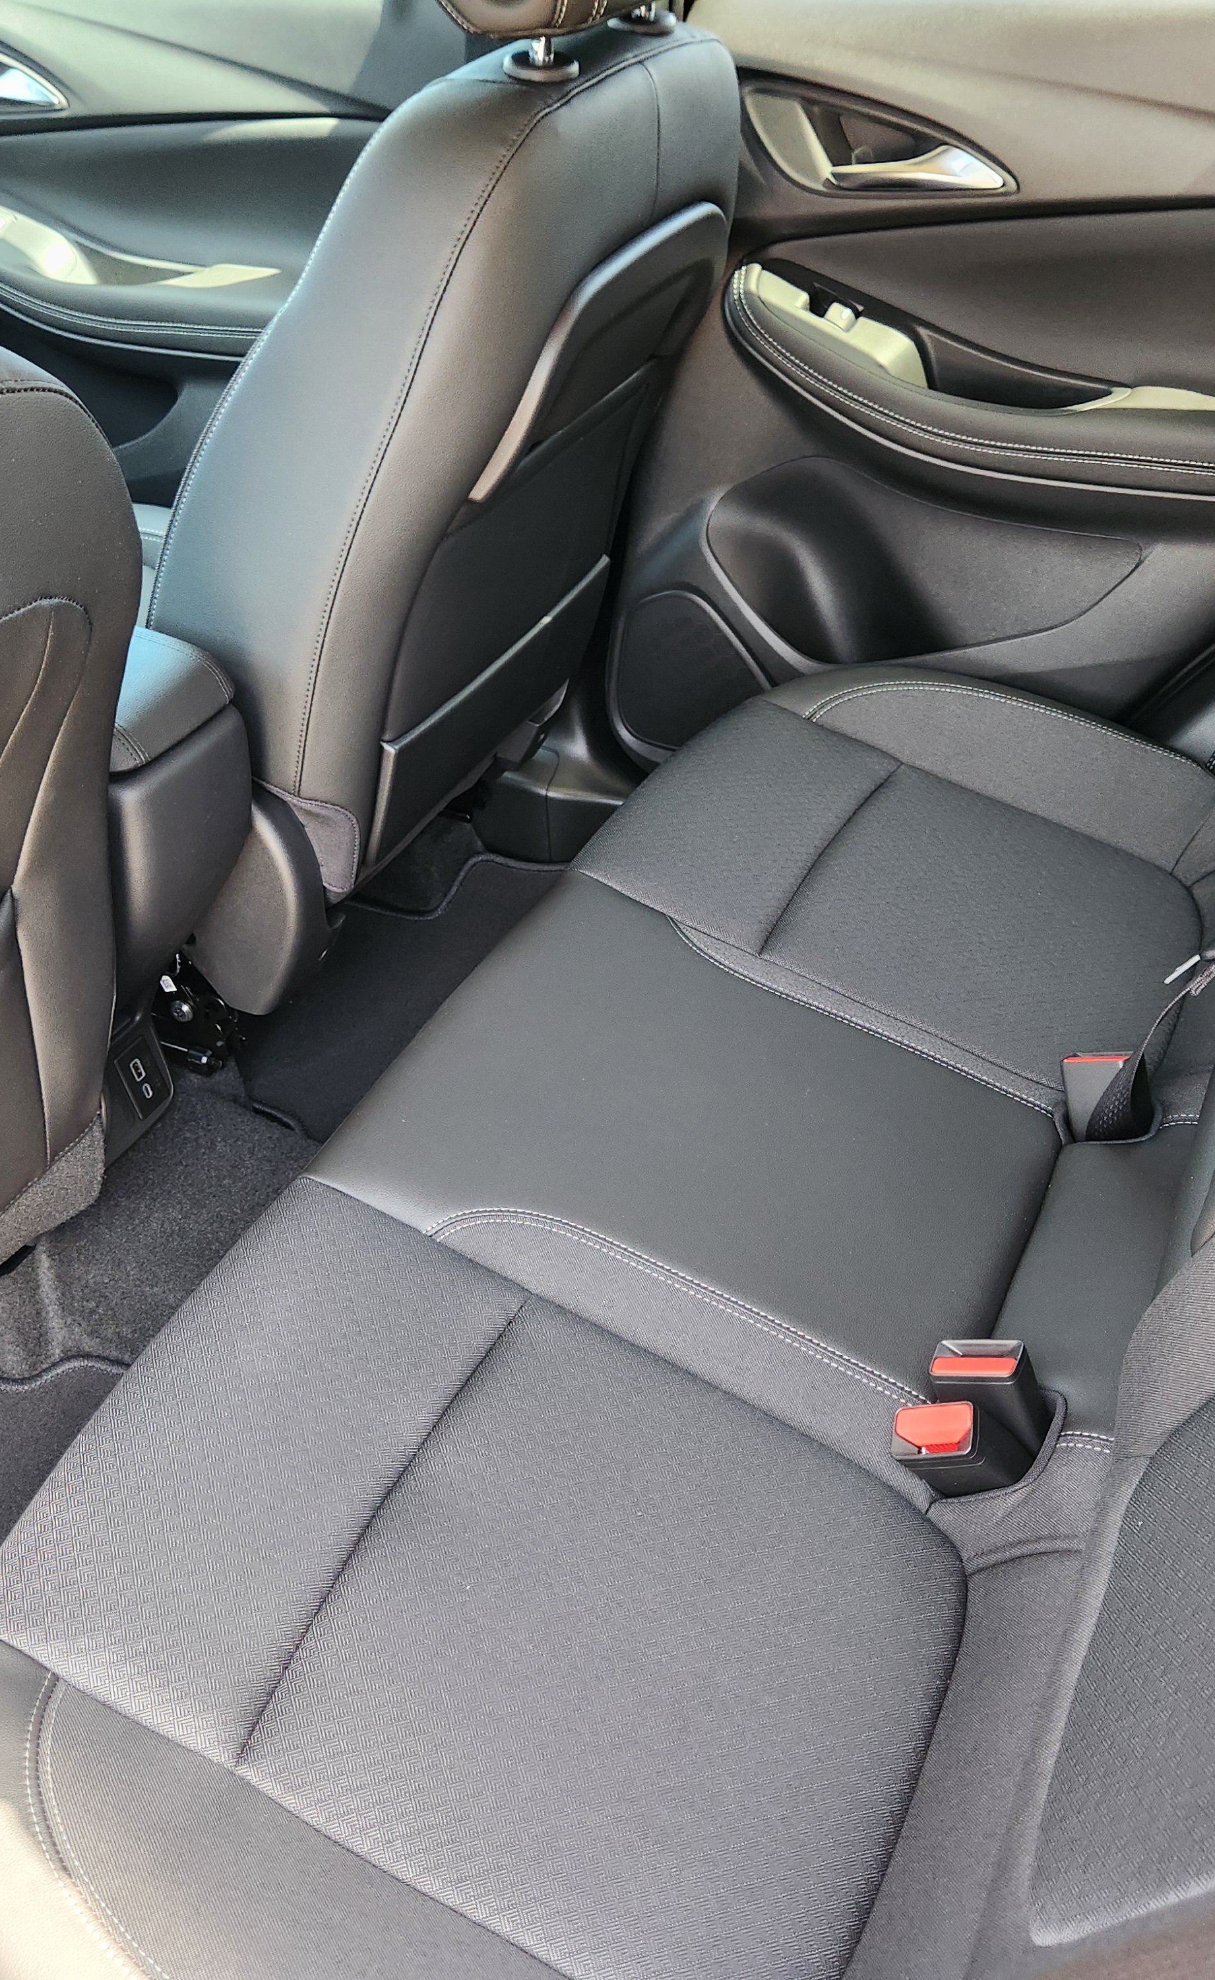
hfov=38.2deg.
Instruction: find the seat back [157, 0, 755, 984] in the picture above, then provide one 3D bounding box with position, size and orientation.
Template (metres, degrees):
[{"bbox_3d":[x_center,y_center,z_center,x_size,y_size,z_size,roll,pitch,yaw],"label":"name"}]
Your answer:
[{"bbox_3d":[-0.127,-0.382,1.319,0.200,0.680,0.490,30,44,7],"label":"seat back"}]

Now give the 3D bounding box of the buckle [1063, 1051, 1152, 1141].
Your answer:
[{"bbox_3d":[0.316,0.073,1.105,0.043,0.068,0.026,-4,8,29],"label":"buckle"}]

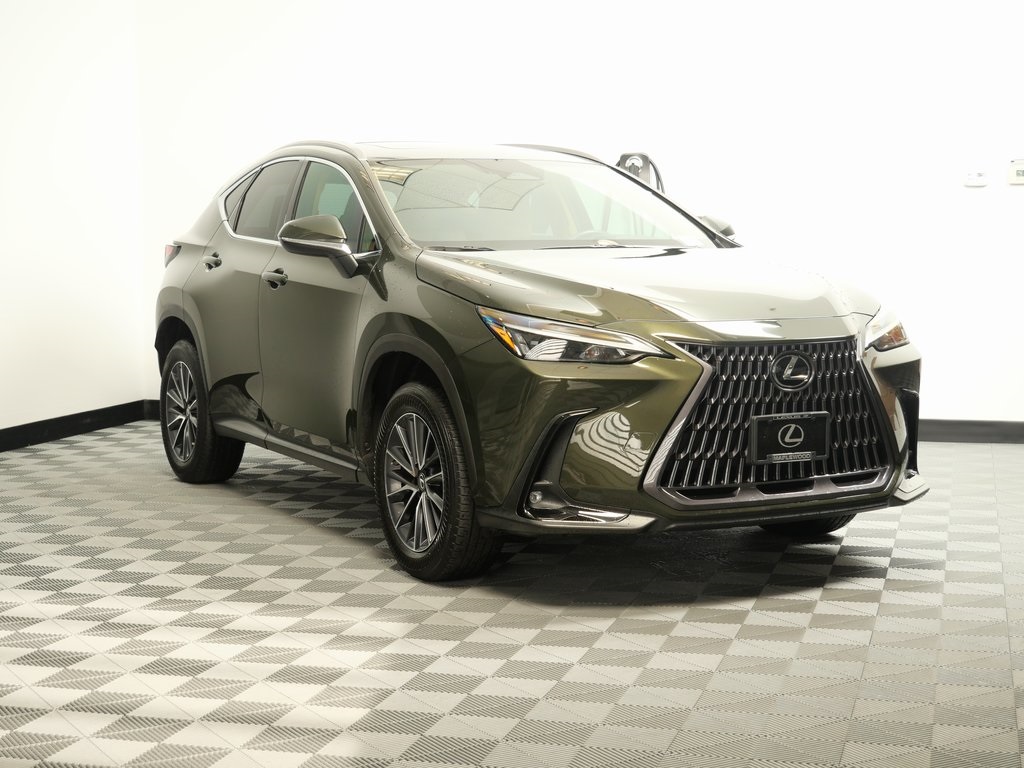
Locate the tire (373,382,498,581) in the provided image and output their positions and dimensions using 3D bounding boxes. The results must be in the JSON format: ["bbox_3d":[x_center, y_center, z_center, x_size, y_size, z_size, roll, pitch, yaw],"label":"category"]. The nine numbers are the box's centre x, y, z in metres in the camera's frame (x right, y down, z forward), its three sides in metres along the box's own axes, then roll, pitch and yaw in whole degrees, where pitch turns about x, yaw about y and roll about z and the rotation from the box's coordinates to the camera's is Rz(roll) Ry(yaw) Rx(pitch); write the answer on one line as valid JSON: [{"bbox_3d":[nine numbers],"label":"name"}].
[{"bbox_3d":[-0.273,0.346,5.975,0.240,0.725,0.730,-3,6,-28],"label":"tire"}]

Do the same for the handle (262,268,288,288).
[{"bbox_3d":[-0.997,-0.445,6.971,0.070,0.080,0.230,-3,6,-28],"label":"handle"}]

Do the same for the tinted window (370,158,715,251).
[{"bbox_3d":[0.117,-0.746,6.827,1.460,0.200,0.930,-3,31,-28],"label":"tinted window"}]

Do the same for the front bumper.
[{"bbox_3d":[0.787,0.116,5.688,1.860,0.680,0.580,-3,6,-28],"label":"front bumper"}]

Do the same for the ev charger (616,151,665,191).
[{"bbox_3d":[0.779,-1.290,10.200,0.270,0.280,0.140,1,6,16],"label":"ev charger"}]

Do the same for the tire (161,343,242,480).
[{"bbox_3d":[-1.570,0.131,8.322,0.240,0.725,0.730,-3,6,-28],"label":"tire"}]

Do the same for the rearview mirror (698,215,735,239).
[{"bbox_3d":[0.939,-0.636,7.351,0.250,0.220,0.220,-3,6,-28],"label":"rearview mirror"}]

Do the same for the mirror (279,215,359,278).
[{"bbox_3d":[-0.755,-0.536,6.431,0.250,0.240,0.220,-3,6,-28],"label":"mirror"}]

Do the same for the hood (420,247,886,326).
[{"bbox_3d":[0.577,-0.371,6.021,1.620,0.250,1.200,-3,6,-28],"label":"hood"}]

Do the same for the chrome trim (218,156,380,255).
[{"bbox_3d":[-0.898,-0.780,7.120,0.240,0.430,2.080,-3,6,-28],"label":"chrome trim"}]

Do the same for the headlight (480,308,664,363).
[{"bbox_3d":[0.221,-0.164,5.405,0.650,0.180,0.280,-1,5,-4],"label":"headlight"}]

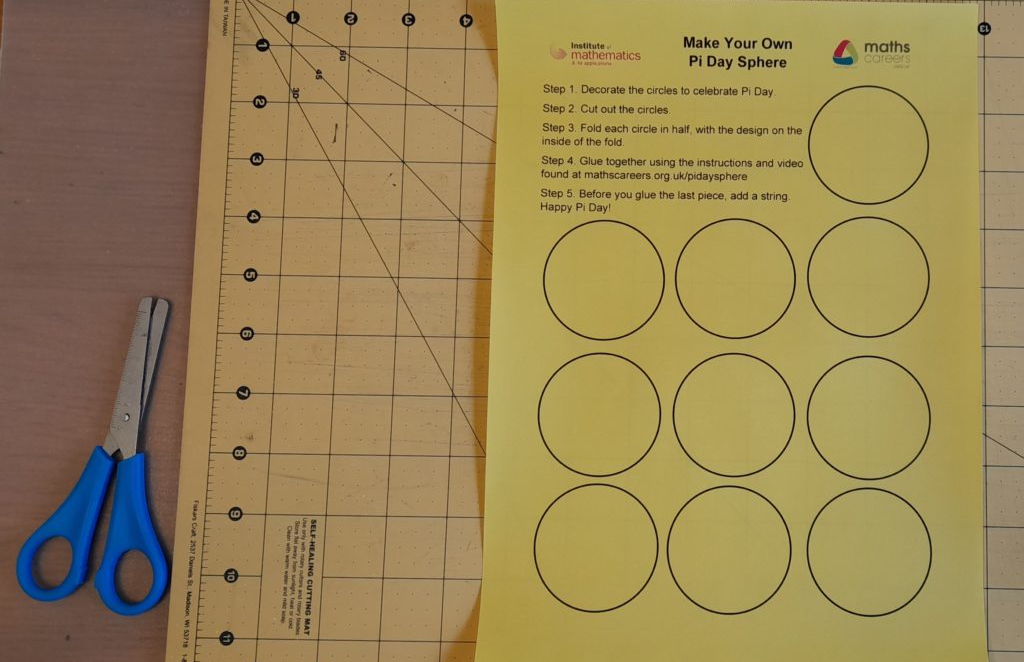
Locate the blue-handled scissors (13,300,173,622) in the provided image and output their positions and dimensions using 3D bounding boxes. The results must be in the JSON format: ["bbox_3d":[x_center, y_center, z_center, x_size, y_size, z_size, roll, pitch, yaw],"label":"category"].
[{"bbox_3d":[-0.164,0.050,0.308,0.063,0.010,0.130,10,86,0],"label":"blue-handled scissors"}]

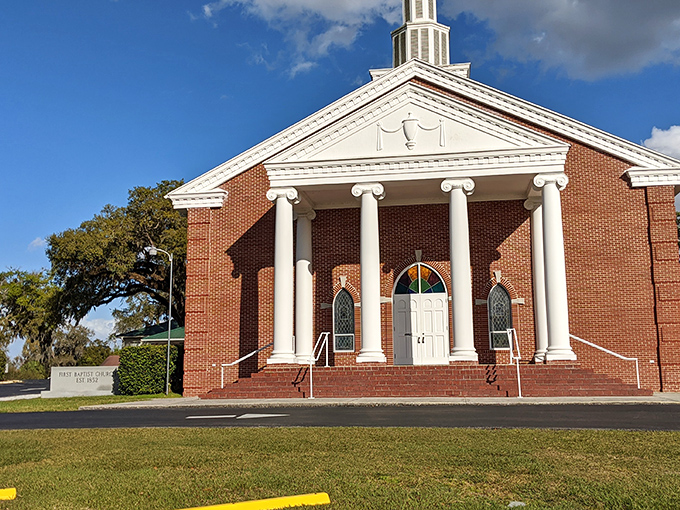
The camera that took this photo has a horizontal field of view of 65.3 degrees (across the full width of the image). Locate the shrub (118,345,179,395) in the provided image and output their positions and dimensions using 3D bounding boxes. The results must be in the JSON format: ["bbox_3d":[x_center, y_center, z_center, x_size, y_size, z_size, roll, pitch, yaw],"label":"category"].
[{"bbox_3d":[-7.400,4.450,20.600,1.950,1.830,1.350,-2,-9,6],"label":"shrub"}]

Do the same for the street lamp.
[{"bbox_3d":[-6.830,2.390,19.760,1.050,5.450,0.350,-2,-9,6],"label":"street lamp"}]

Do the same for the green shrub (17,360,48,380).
[{"bbox_3d":[-21.200,8.000,36.500,1.700,1.350,1.500,-2,-9,6],"label":"green shrub"}]

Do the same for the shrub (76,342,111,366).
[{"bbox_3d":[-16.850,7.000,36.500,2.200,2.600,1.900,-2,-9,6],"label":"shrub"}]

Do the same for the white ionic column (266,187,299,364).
[{"bbox_3d":[-1.770,0.574,16.600,0.950,5.540,0.850,-2,-9,6],"label":"white ionic column"}]

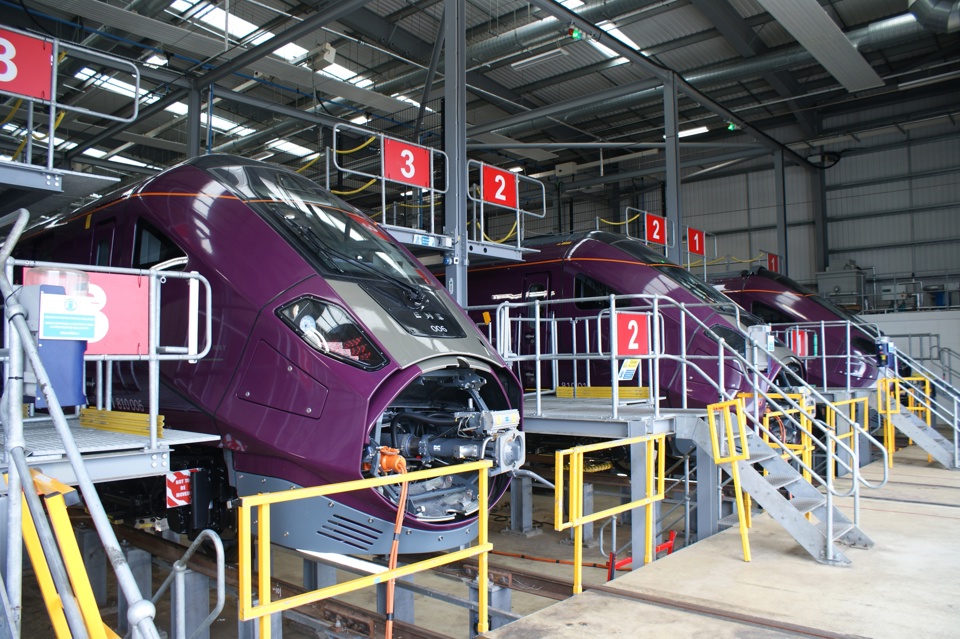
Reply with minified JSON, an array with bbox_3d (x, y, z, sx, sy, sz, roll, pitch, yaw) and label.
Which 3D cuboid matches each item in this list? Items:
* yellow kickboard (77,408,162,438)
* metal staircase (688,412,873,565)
[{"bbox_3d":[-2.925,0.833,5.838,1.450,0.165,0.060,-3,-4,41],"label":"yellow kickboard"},{"bbox_3d":[2.937,1.585,7.082,1.480,1.210,0.790,-3,-4,41],"label":"metal staircase"}]

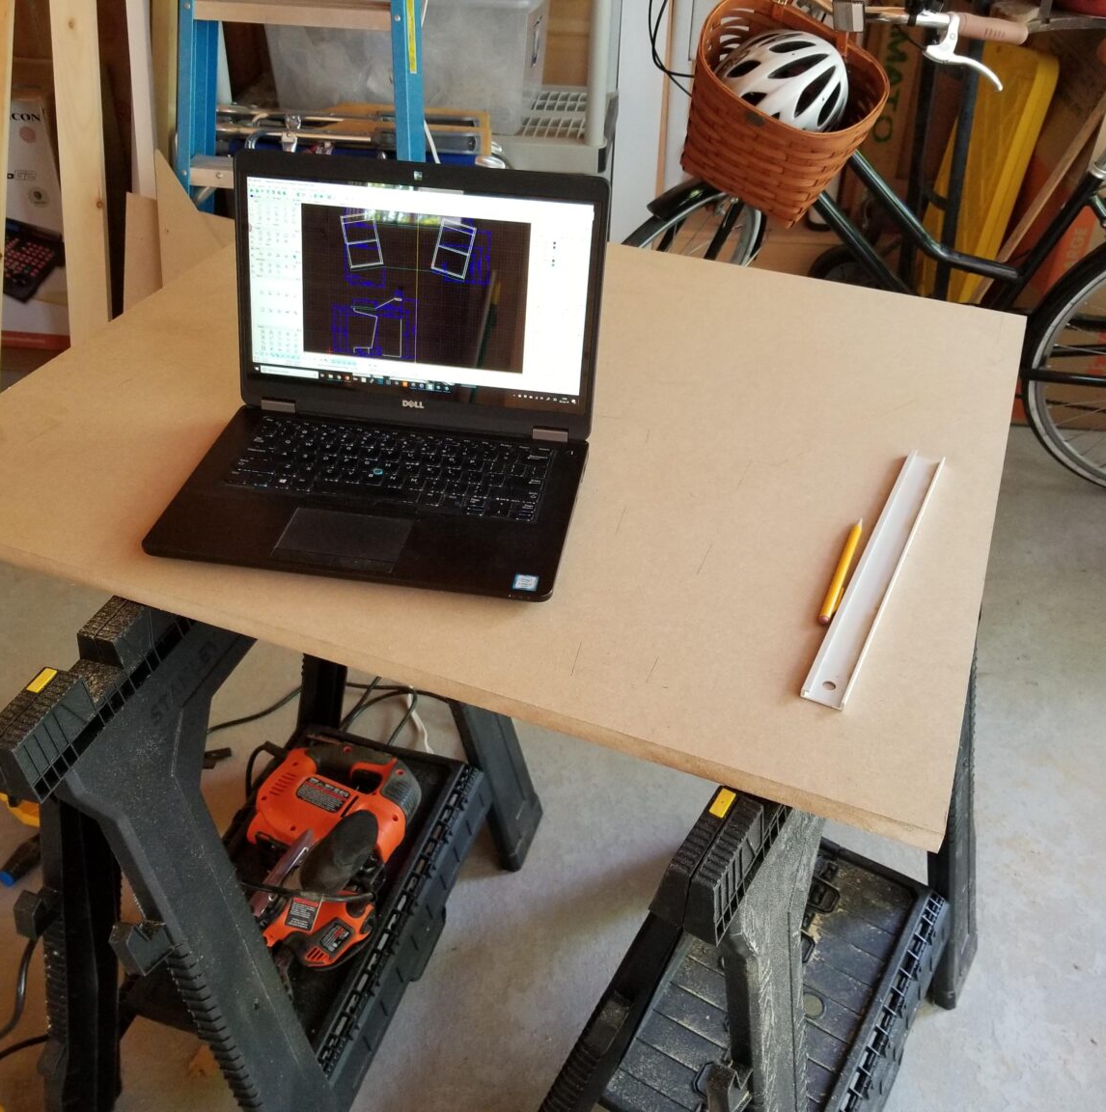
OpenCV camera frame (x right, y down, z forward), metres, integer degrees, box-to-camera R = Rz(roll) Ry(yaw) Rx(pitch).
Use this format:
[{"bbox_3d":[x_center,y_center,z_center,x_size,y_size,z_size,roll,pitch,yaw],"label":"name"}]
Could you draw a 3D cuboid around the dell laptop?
[{"bbox_3d":[-0.141,-0.157,0.918,0.334,0.234,0.300,6,39,7],"label":"dell laptop"}]

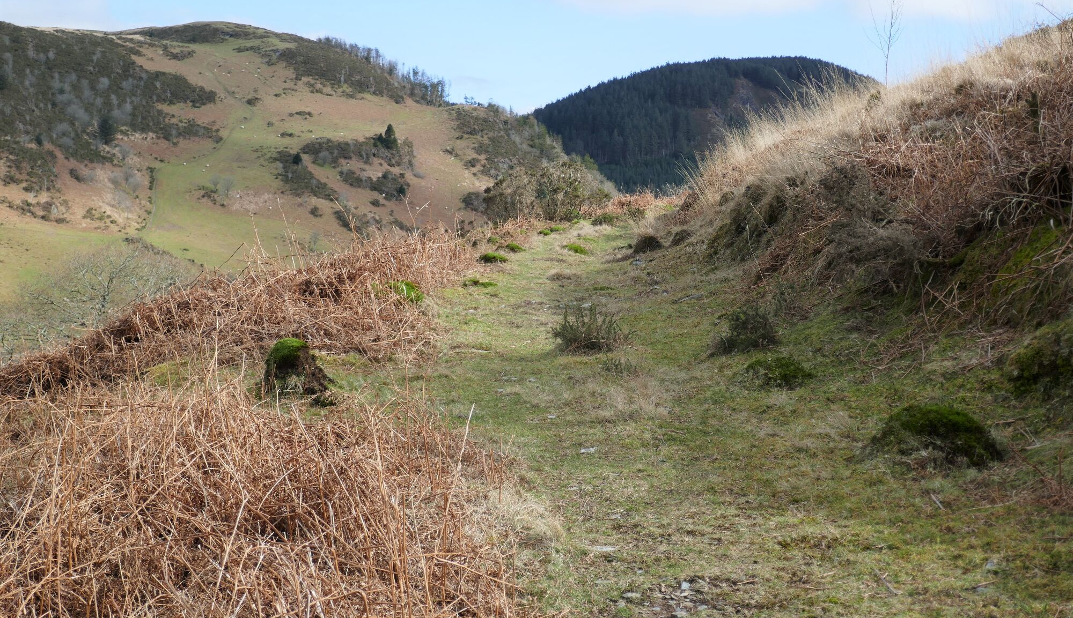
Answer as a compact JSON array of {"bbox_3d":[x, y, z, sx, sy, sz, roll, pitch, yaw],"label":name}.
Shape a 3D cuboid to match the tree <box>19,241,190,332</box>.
[{"bbox_3d":[-15.934,-0.248,55.000,6.300,4.900,6.000,0,3,0],"label":"tree"}]

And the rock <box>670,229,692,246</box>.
[{"bbox_3d":[3.114,-1.531,32.000,0.500,0.380,0.500,0,3,0],"label":"rock"}]

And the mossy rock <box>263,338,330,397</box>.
[{"bbox_3d":[-1.705,0.424,10.600,0.470,0.430,0.440,0,3,0],"label":"mossy rock"}]

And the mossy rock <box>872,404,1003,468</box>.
[{"bbox_3d":[2.127,0.671,7.900,0.690,0.310,0.570,0,3,0],"label":"mossy rock"}]

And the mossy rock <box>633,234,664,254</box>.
[{"bbox_3d":[2.215,-1.287,29.500,0.630,0.400,0.580,0,3,0],"label":"mossy rock"}]

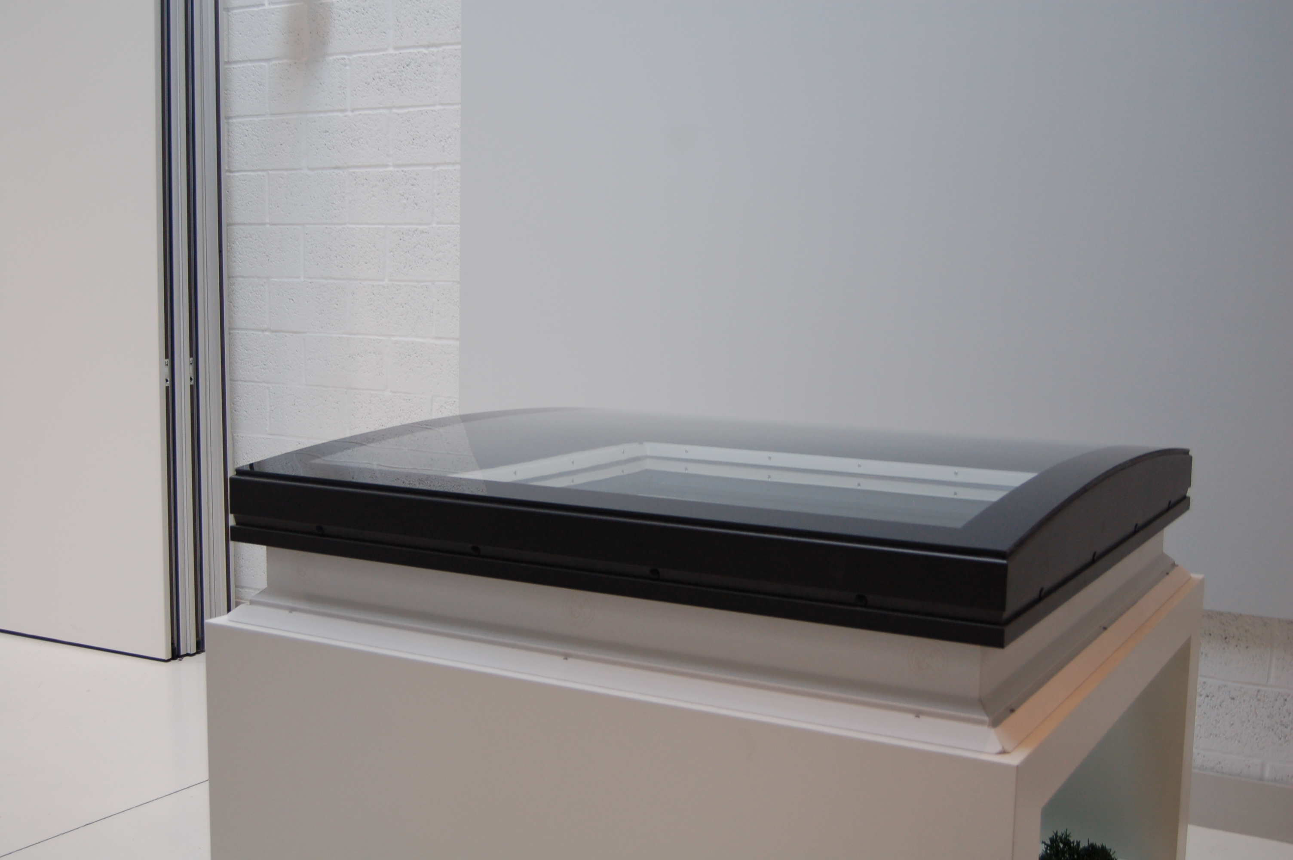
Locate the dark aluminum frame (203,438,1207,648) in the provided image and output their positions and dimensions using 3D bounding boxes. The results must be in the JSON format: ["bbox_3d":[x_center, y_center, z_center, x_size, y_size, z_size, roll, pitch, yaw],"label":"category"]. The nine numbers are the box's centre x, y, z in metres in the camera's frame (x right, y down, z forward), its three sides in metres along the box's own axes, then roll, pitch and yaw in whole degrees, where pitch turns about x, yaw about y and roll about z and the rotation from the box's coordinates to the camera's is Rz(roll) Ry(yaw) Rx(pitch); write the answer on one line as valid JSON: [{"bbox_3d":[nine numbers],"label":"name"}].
[{"bbox_3d":[0.176,0.086,2.276,1.157,0.137,1.163,4,7,30],"label":"dark aluminum frame"}]

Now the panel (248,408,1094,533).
[{"bbox_3d":[0.177,0.030,2.270,1.106,0.047,1.123,4,7,30],"label":"panel"}]

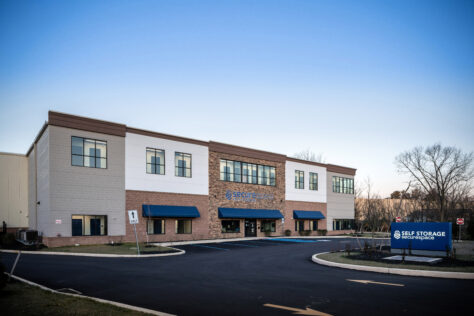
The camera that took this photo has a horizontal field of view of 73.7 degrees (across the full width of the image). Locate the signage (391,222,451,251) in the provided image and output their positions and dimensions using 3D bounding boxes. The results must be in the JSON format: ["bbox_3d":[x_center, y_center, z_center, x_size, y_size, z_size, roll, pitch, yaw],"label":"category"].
[{"bbox_3d":[10.550,4.460,18.200,3.000,1.500,0.550,-8,-11,43],"label":"signage"}]

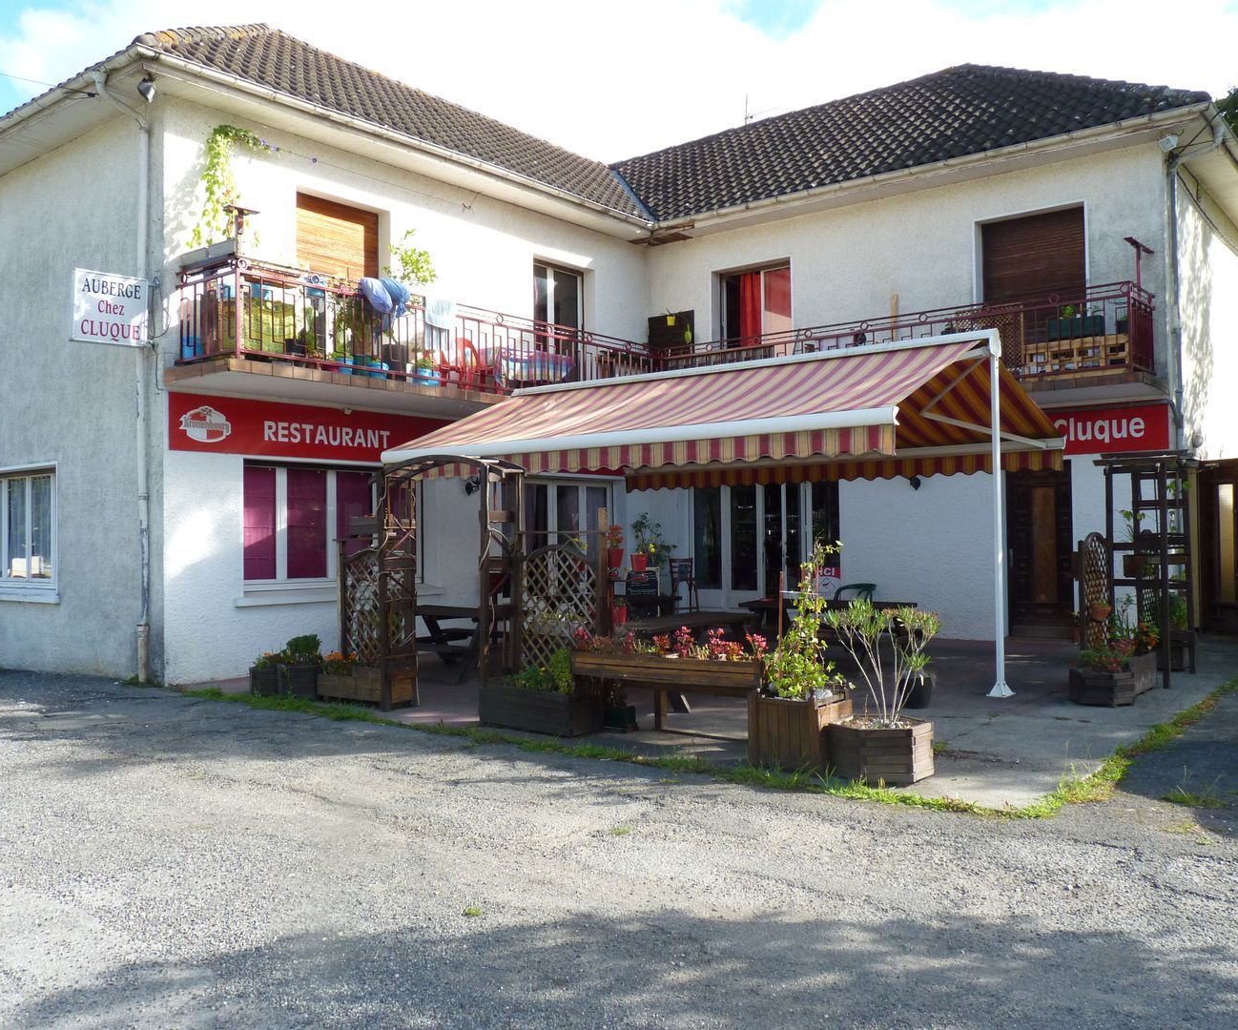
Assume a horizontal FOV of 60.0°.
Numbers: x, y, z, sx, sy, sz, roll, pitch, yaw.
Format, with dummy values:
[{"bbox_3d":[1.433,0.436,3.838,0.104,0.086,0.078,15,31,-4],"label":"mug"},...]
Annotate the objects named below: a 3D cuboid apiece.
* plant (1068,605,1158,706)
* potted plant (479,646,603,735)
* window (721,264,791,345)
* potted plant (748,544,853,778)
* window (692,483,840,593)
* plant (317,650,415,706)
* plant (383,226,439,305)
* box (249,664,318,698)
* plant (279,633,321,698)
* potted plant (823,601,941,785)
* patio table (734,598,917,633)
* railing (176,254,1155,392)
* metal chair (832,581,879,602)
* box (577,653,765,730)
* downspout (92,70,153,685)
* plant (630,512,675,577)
[{"bbox_3d":[4.314,1.200,9.420,0.500,0.820,1.130,-1,-1,39],"label":"plant"},{"bbox_3d":[-0.602,1.313,8.217,0.970,0.650,0.390,-1,-1,39],"label":"potted plant"},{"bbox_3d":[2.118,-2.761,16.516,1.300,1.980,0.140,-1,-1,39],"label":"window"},{"bbox_3d":[1.113,0.855,6.619,0.490,1.369,0.470,-2,-2,37],"label":"potted plant"},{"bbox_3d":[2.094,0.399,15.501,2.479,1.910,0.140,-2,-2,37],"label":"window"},{"bbox_3d":[-2.214,1.444,9.496,0.880,0.450,0.380,-1,-1,39],"label":"plant"},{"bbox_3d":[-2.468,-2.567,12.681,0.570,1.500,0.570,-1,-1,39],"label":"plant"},{"bbox_3d":[-3.085,1.511,9.888,0.530,0.310,0.420,-1,-1,14],"label":"box"},{"bbox_3d":[-3.057,1.427,10.260,0.390,0.600,0.390,0,-1,-21],"label":"plant"},{"bbox_3d":[1.550,1.016,6.303,0.660,1.022,0.570,-1,-1,11],"label":"potted plant"},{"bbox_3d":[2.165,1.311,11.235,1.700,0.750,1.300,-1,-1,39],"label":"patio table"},{"bbox_3d":[0.692,-1.984,12.982,10.810,0.980,4.960,0,-1,-6],"label":"railing"},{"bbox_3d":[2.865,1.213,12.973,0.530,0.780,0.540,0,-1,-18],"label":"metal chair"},{"bbox_3d":[0.435,1.375,8.414,1.780,0.570,0.380,-1,-1,34],"label":"box"},{"bbox_3d":[-4.942,-1.333,10.626,0.110,6.080,0.590,-1,-1,39],"label":"downspout"},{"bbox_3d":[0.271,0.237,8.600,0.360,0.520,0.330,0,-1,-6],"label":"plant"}]

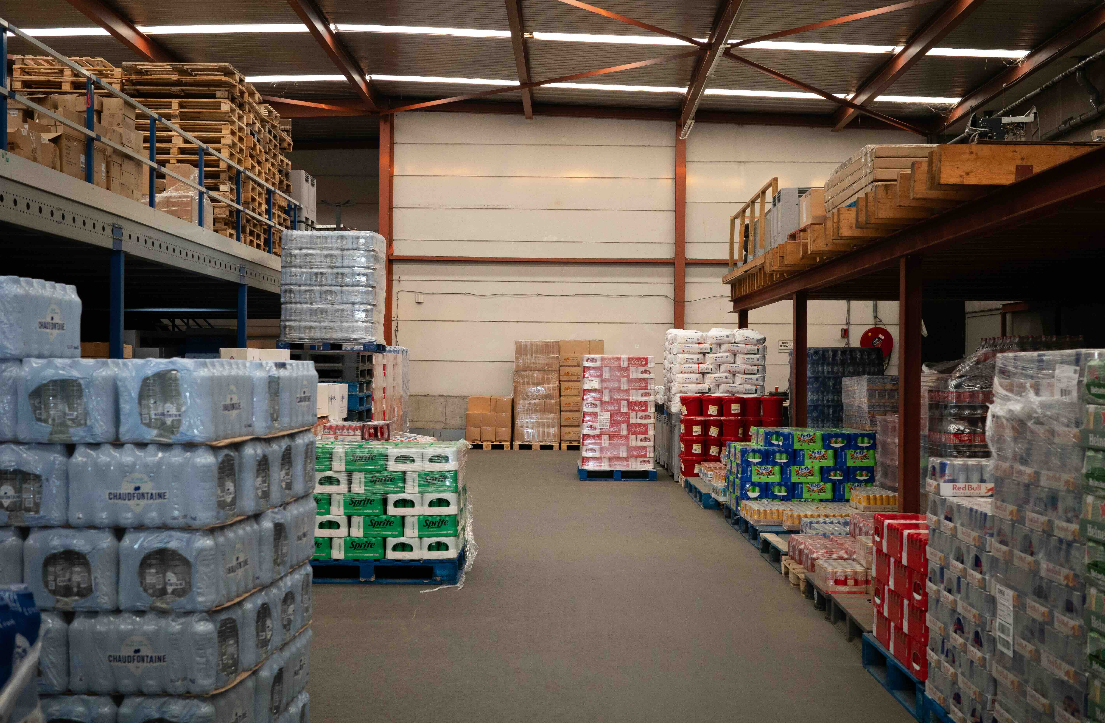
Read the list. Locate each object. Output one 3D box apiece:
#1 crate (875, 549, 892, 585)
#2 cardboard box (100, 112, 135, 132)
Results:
[{"bbox_3d":[1.677,0.970,5.830,0.234,0.146,0.350,1,0,1],"label":"crate"},{"bbox_3d":[-4.127,-2.255,11.675,0.207,0.135,0.317,1,0,1],"label":"cardboard box"}]

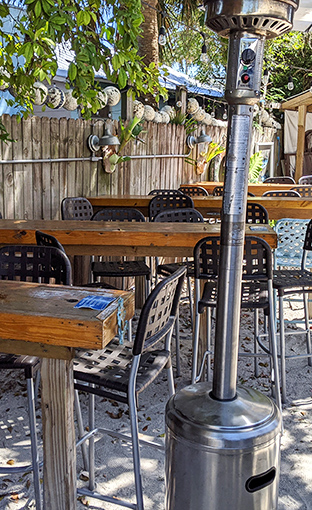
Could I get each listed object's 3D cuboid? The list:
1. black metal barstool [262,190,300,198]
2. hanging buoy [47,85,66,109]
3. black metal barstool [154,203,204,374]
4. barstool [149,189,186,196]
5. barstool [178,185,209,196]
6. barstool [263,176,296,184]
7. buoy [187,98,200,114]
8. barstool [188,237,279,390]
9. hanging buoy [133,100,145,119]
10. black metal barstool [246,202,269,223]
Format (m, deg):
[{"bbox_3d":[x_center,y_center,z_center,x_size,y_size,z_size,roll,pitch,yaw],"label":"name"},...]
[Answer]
[{"bbox_3d":[1.279,-0.030,5.210,0.465,1.130,0.500,-1,13,-8],"label":"black metal barstool"},{"bbox_3d":[-0.905,-1.431,4.820,0.190,0.200,0.165,7,14,33],"label":"hanging buoy"},{"bbox_3d":[0.283,0.264,3.865,0.465,1.130,0.500,-8,15,-32],"label":"black metal barstool"},{"bbox_3d":[0.078,-0.089,5.434,0.530,1.120,0.490,2,12,11],"label":"barstool"},{"bbox_3d":[0.489,-0.223,6.038,0.465,1.130,0.500,6,14,24],"label":"barstool"},{"bbox_3d":[1.616,-0.418,6.950,0.530,1.120,0.490,2,12,10],"label":"barstool"},{"bbox_3d":[0.477,-1.890,6.750,0.190,0.190,0.180,0,13,0],"label":"buoy"},{"bbox_3d":[0.476,0.402,3.070,0.520,1.120,0.490,2,12,11],"label":"barstool"},{"bbox_3d":[-0.206,-1.600,5.852,0.190,0.200,0.165,7,14,33],"label":"hanging buoy"},{"bbox_3d":[0.757,0.067,4.758,0.465,1.130,0.500,2,13,5],"label":"black metal barstool"}]

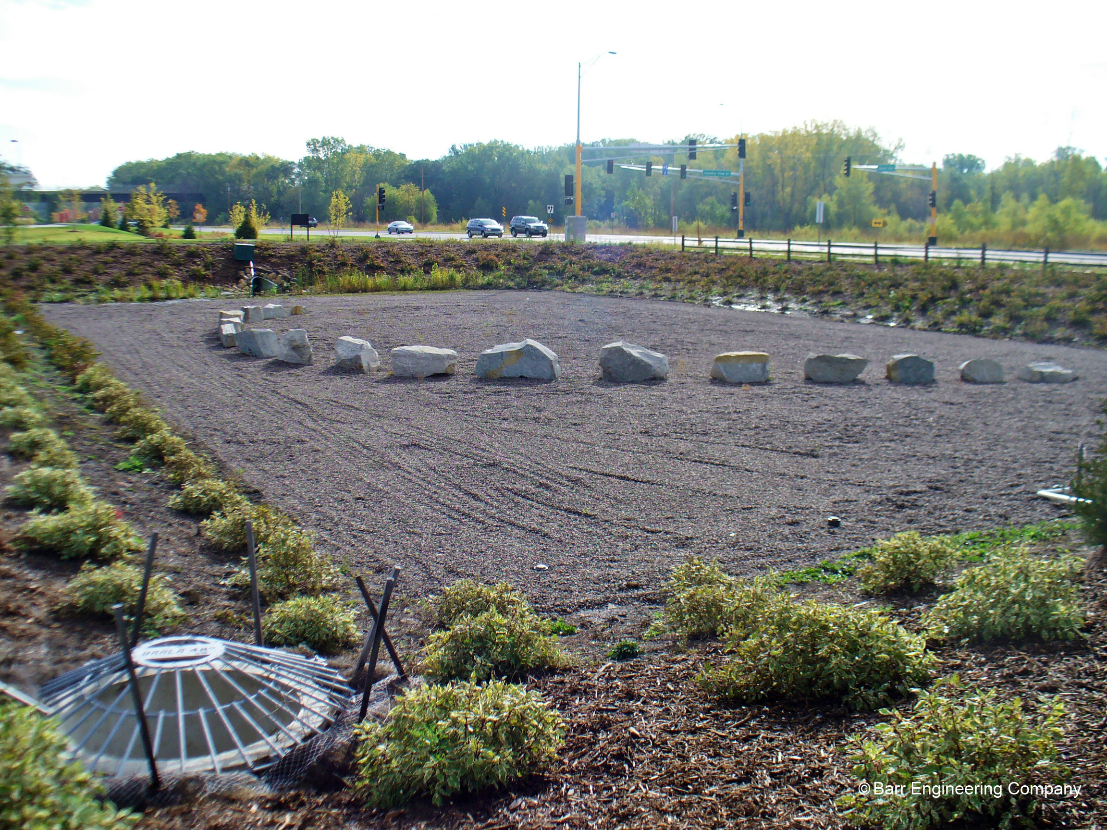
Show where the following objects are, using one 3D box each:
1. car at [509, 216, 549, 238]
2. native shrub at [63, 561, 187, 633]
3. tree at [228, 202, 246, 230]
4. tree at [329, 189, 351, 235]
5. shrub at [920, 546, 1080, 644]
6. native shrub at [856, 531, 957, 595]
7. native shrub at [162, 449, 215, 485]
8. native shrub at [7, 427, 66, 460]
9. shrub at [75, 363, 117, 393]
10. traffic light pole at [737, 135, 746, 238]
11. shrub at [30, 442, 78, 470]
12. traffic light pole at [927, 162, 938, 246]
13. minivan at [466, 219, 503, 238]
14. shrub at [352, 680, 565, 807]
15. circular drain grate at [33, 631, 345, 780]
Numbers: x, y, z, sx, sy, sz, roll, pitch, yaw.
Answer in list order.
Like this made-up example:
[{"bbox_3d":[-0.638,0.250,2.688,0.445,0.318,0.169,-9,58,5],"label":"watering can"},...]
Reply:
[{"bbox_3d":[-2.089,-16.056,101.000,1.840,1.770,4.600,-4,10,-23],"label":"car"},{"bbox_3d":[-2.551,1.085,7.050,0.740,0.420,0.720,0,9,0],"label":"native shrub"},{"bbox_3d":[-32.101,-19.953,120.000,1.880,3.350,1.850,0,9,0],"label":"tree"},{"bbox_3d":[-16.428,-15.577,91.000,1.750,3.650,1.700,0,9,0],"label":"tree"},{"bbox_3d":[2.908,1.166,7.650,1.040,0.560,0.980,0,9,0],"label":"shrub"},{"bbox_3d":[2.833,1.184,9.500,0.810,0.490,0.780,0,9,0],"label":"native shrub"},{"bbox_3d":[-3.795,0.512,12.274,0.524,0.335,0.497,-3,10,-17],"label":"native shrub"},{"bbox_3d":[-5.288,0.268,12.108,0.553,0.296,0.497,-4,10,-24],"label":"native shrub"},{"bbox_3d":[-7.183,-0.595,18.556,0.633,0.427,0.602,-3,10,-21],"label":"shrub"},{"bbox_3d":[16.374,-19.912,103.000,0.580,8.950,0.580,0,9,0],"label":"traffic light pole"},{"bbox_3d":[-4.844,0.394,11.474,0.480,0.300,0.450,-4,10,-23],"label":"shrub"},{"bbox_3d":[26.952,-14.968,84.000,0.620,6.000,0.620,3,10,17],"label":"traffic light pole"},{"bbox_3d":[-6.043,-16.419,104.000,1.860,1.730,4.930,-4,10,-26],"label":"minivan"},{"bbox_3d":[-0.408,1.417,5.100,0.910,0.440,0.860,0,9,0],"label":"shrub"},{"bbox_3d":[-1.840,1.340,5.980,1.600,0.290,1.600,2,9,0],"label":"circular drain grate"}]

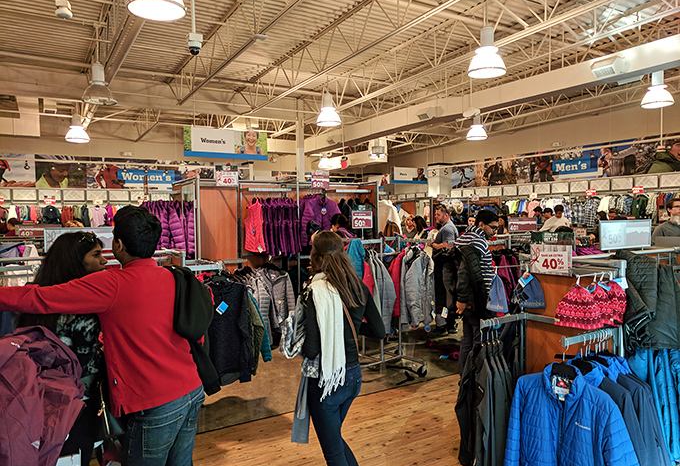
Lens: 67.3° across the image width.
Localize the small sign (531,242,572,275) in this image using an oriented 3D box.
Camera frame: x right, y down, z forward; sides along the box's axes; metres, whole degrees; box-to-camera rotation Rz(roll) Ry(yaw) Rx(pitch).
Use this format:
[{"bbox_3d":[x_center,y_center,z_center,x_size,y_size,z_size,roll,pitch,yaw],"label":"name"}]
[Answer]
[{"bbox_3d":[1.230,0.156,2.970,0.015,0.180,0.280,-2,2,-31],"label":"small sign"}]

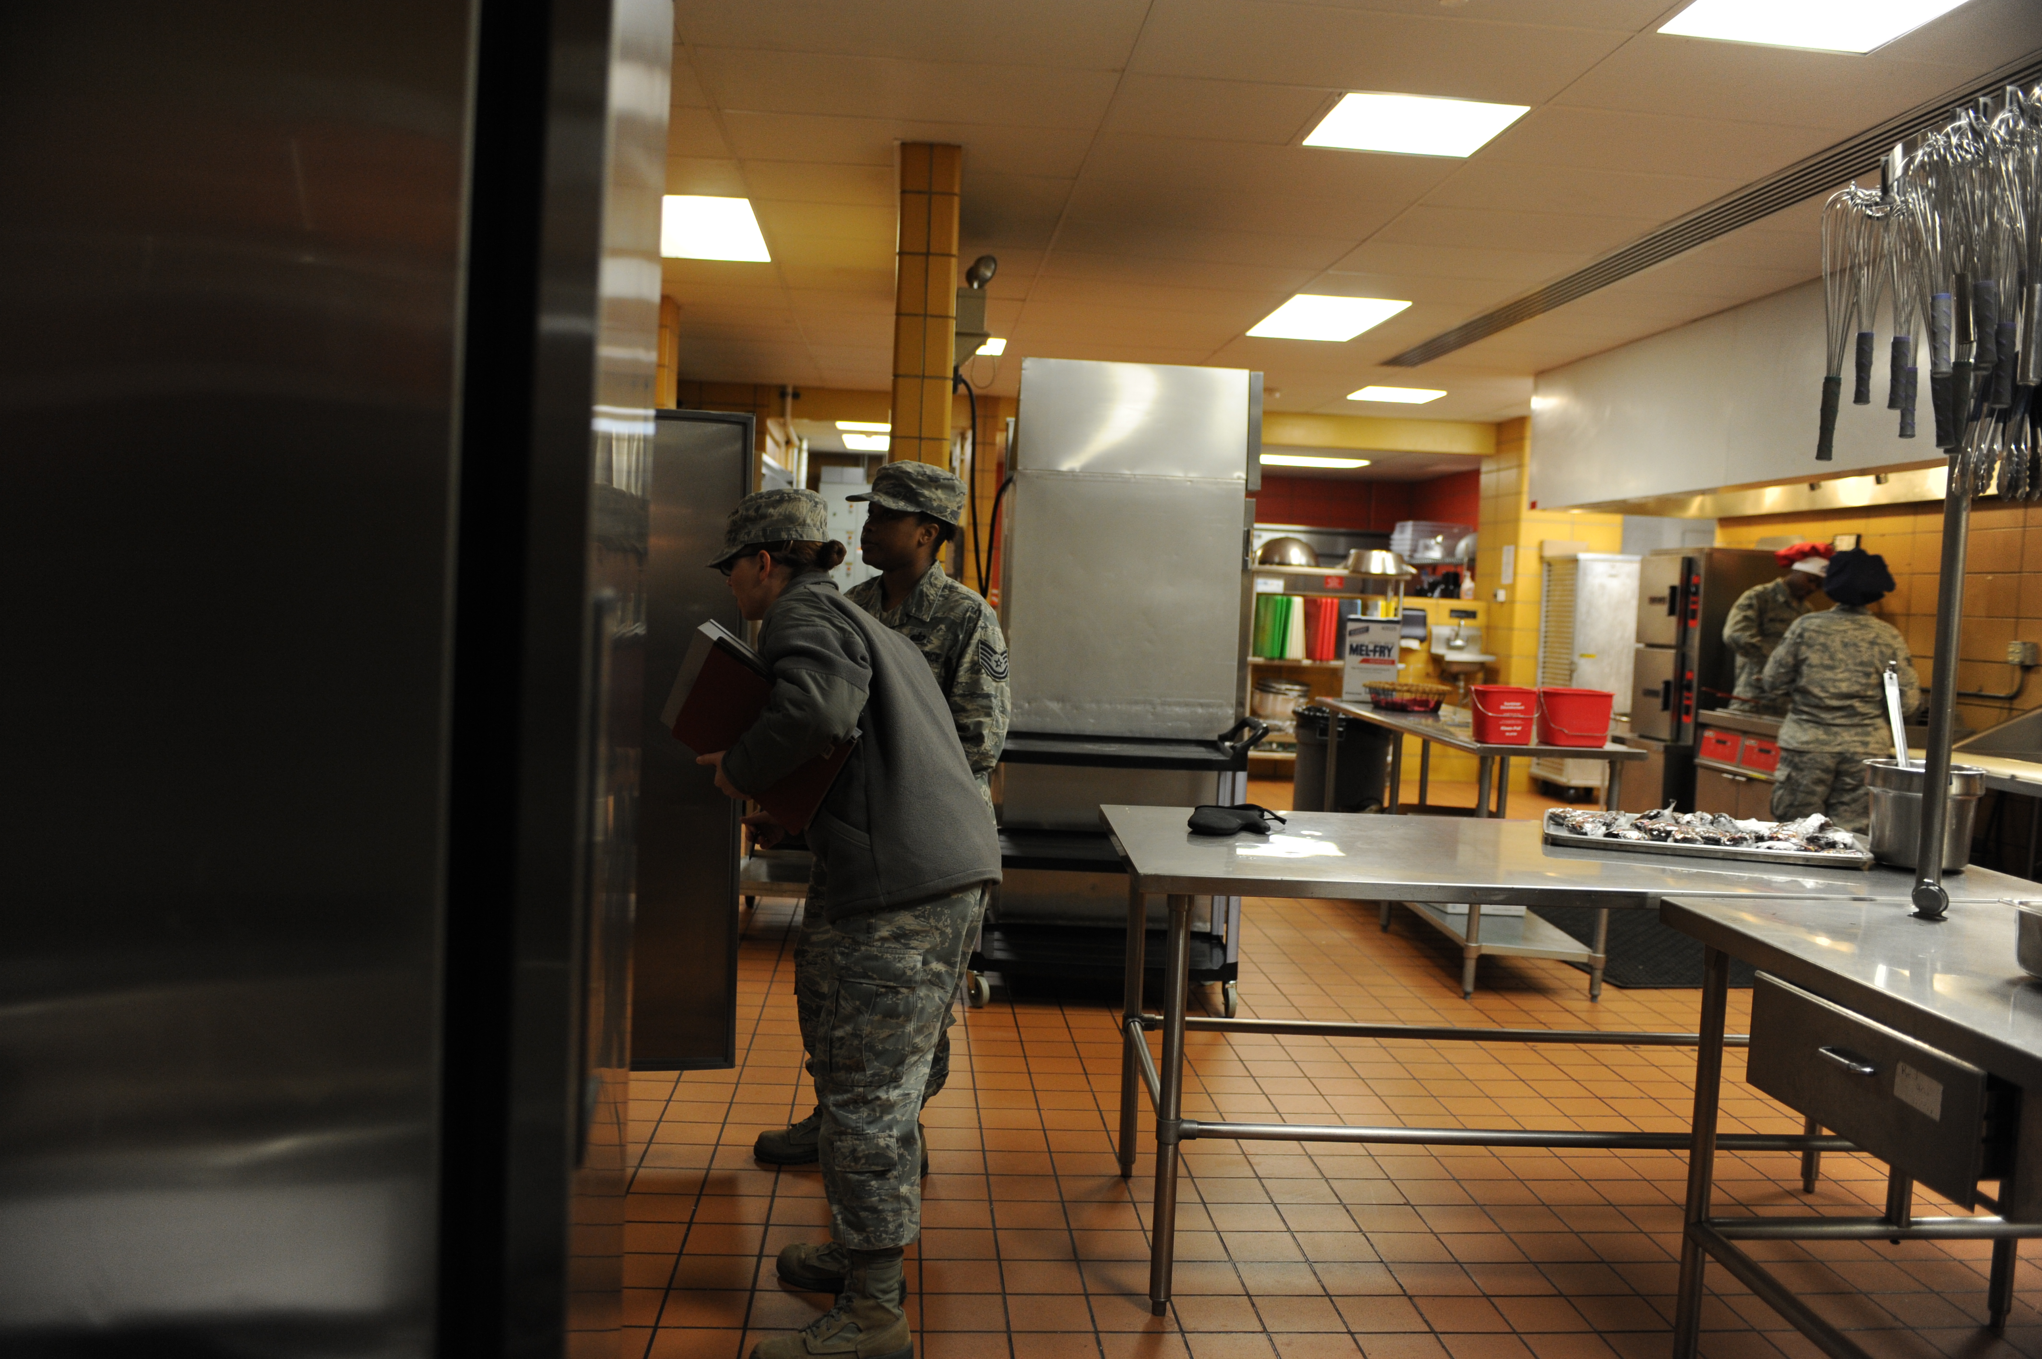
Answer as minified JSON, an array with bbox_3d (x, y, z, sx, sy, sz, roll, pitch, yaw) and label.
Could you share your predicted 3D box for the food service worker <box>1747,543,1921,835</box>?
[{"bbox_3d":[3.224,0.300,6.312,0.570,1.660,0.400,4,4,26],"label":"food service worker"}]

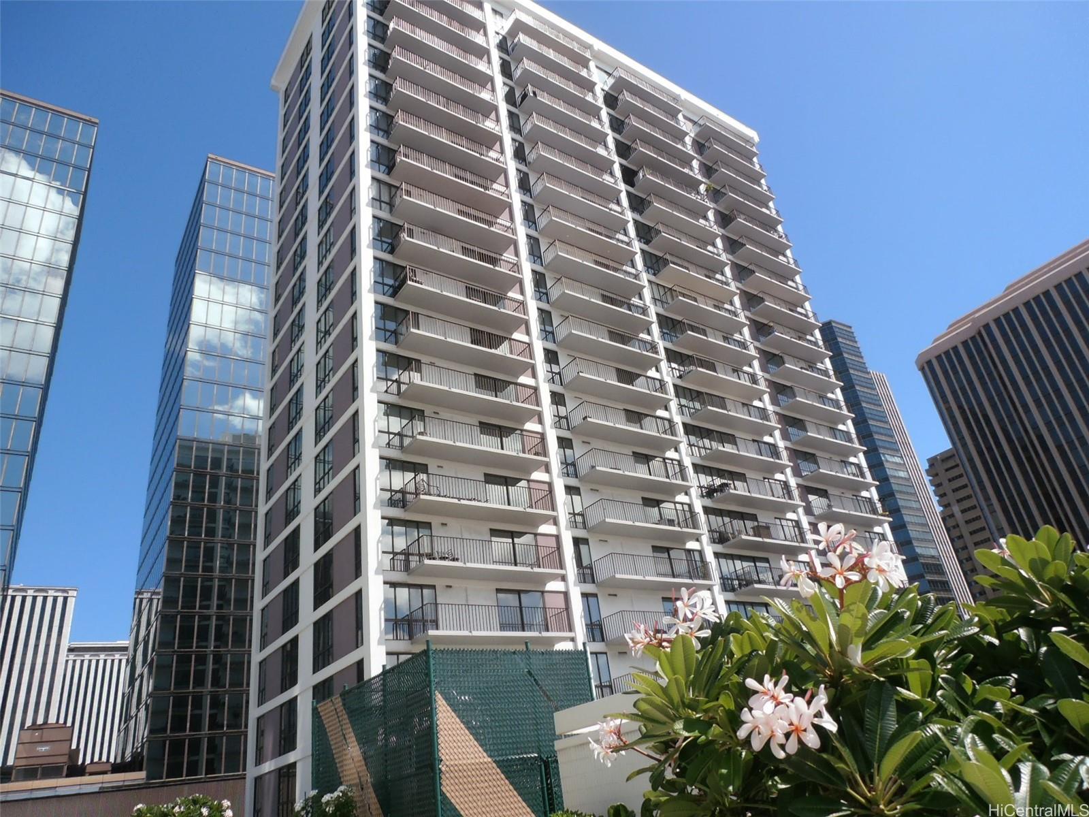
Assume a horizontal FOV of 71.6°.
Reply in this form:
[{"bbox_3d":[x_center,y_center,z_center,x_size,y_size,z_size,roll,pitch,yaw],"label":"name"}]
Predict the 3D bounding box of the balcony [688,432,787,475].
[{"bbox_3d":[12.642,2.882,47.277,6.900,1.238,1.485,12,-34,-34],"label":"balcony"}]

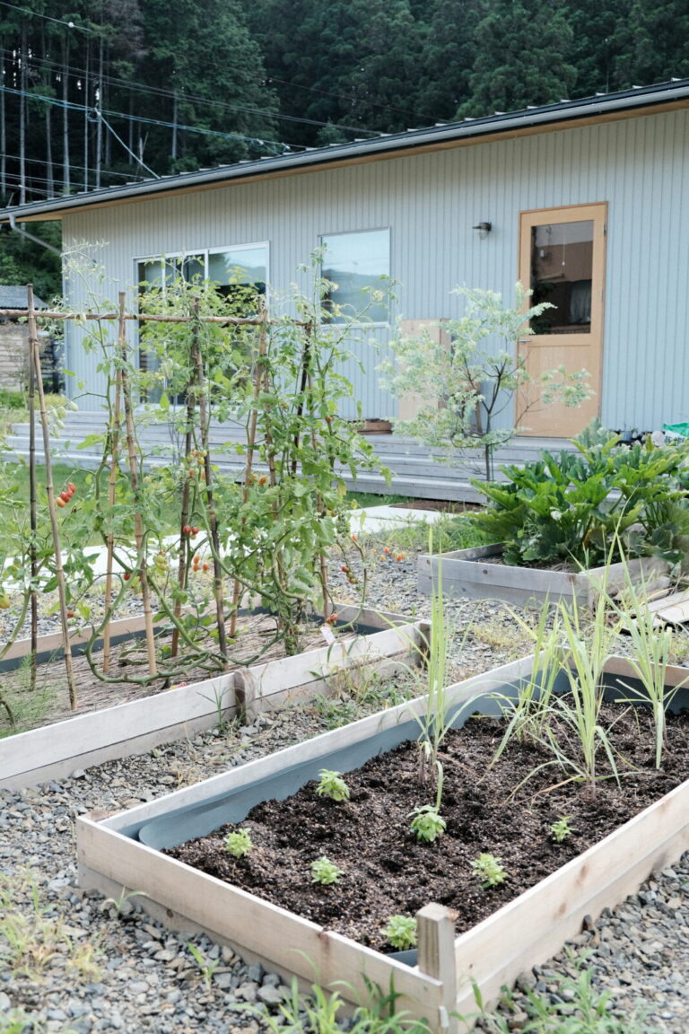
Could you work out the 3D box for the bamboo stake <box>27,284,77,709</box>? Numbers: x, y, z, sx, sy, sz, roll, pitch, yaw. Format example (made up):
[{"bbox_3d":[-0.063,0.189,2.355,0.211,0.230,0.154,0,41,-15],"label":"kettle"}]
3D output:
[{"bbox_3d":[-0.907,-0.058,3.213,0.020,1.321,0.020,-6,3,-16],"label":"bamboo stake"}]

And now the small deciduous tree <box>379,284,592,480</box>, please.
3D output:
[{"bbox_3d":[1.231,-1.082,9.000,1.830,1.900,1.650,1,7,8],"label":"small deciduous tree"}]

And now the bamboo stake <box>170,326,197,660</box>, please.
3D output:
[{"bbox_3d":[-0.584,-0.077,3.777,0.022,1.224,0.022,3,8,-9],"label":"bamboo stake"}]

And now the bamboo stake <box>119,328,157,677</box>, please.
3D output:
[{"bbox_3d":[-0.699,-0.037,3.514,0.024,1.199,0.024,-5,5,-11],"label":"bamboo stake"}]

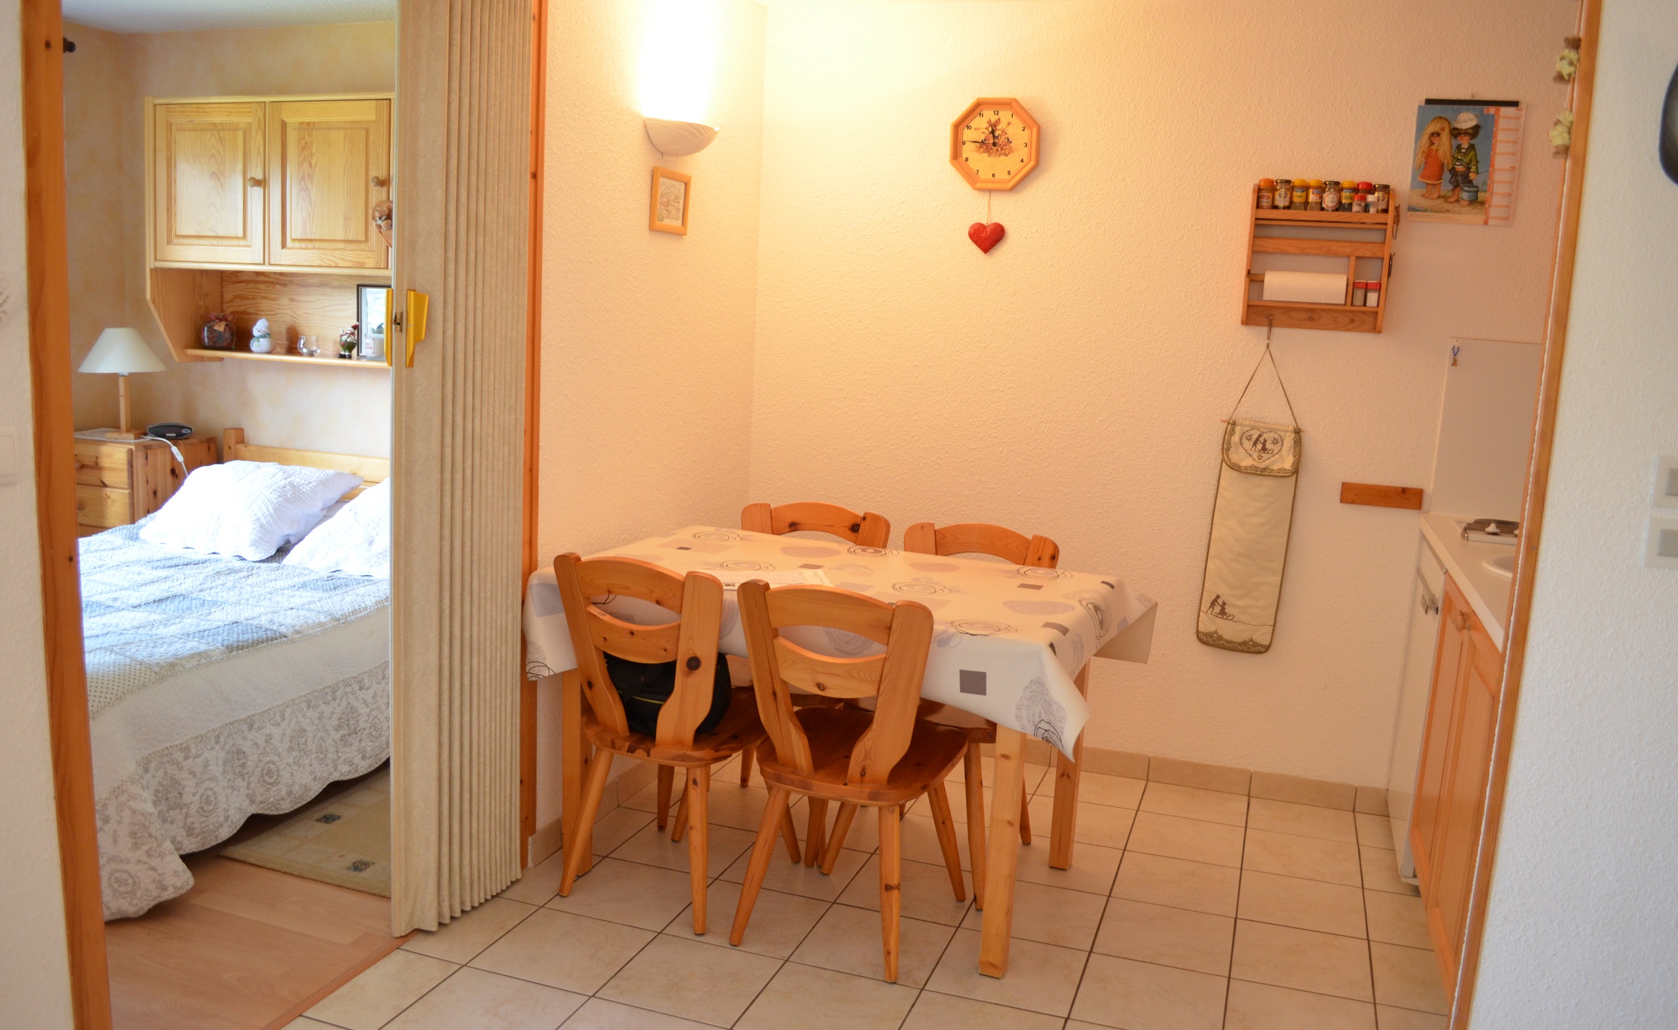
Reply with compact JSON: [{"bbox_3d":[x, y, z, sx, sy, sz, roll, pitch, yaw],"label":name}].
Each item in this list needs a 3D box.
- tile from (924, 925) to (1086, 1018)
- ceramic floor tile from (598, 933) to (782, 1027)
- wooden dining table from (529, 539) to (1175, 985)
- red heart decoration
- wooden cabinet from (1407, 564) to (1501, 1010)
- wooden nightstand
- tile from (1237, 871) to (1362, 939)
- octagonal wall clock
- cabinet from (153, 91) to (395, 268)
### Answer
[{"bbox_3d":[0.363,0.973,2.668,0.300,0.010,0.298,5,9,19],"label":"tile"},{"bbox_3d":[-0.301,0.959,2.585,0.300,0.010,0.298,5,9,19],"label":"ceramic floor tile"},{"bbox_3d":[-0.023,0.521,3.094,1.280,0.754,0.790,6,9,22],"label":"wooden dining table"},{"bbox_3d":[0.445,-0.835,3.790,0.111,0.094,0.025,5,9,19],"label":"red heart decoration"},{"bbox_3d":[1.488,0.585,2.478,0.560,0.780,0.880,5,9,19],"label":"wooden cabinet"},{"bbox_3d":[-2.683,0.105,4.843,0.377,0.809,0.380,5,9,19],"label":"wooden nightstand"},{"bbox_3d":[1.121,0.944,3.038,0.300,0.010,0.298,5,9,19],"label":"tile"},{"bbox_3d":[0.467,-1.109,3.758,0.272,0.272,0.040,5,9,19],"label":"octagonal wall clock"},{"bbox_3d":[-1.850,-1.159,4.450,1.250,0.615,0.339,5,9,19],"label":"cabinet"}]

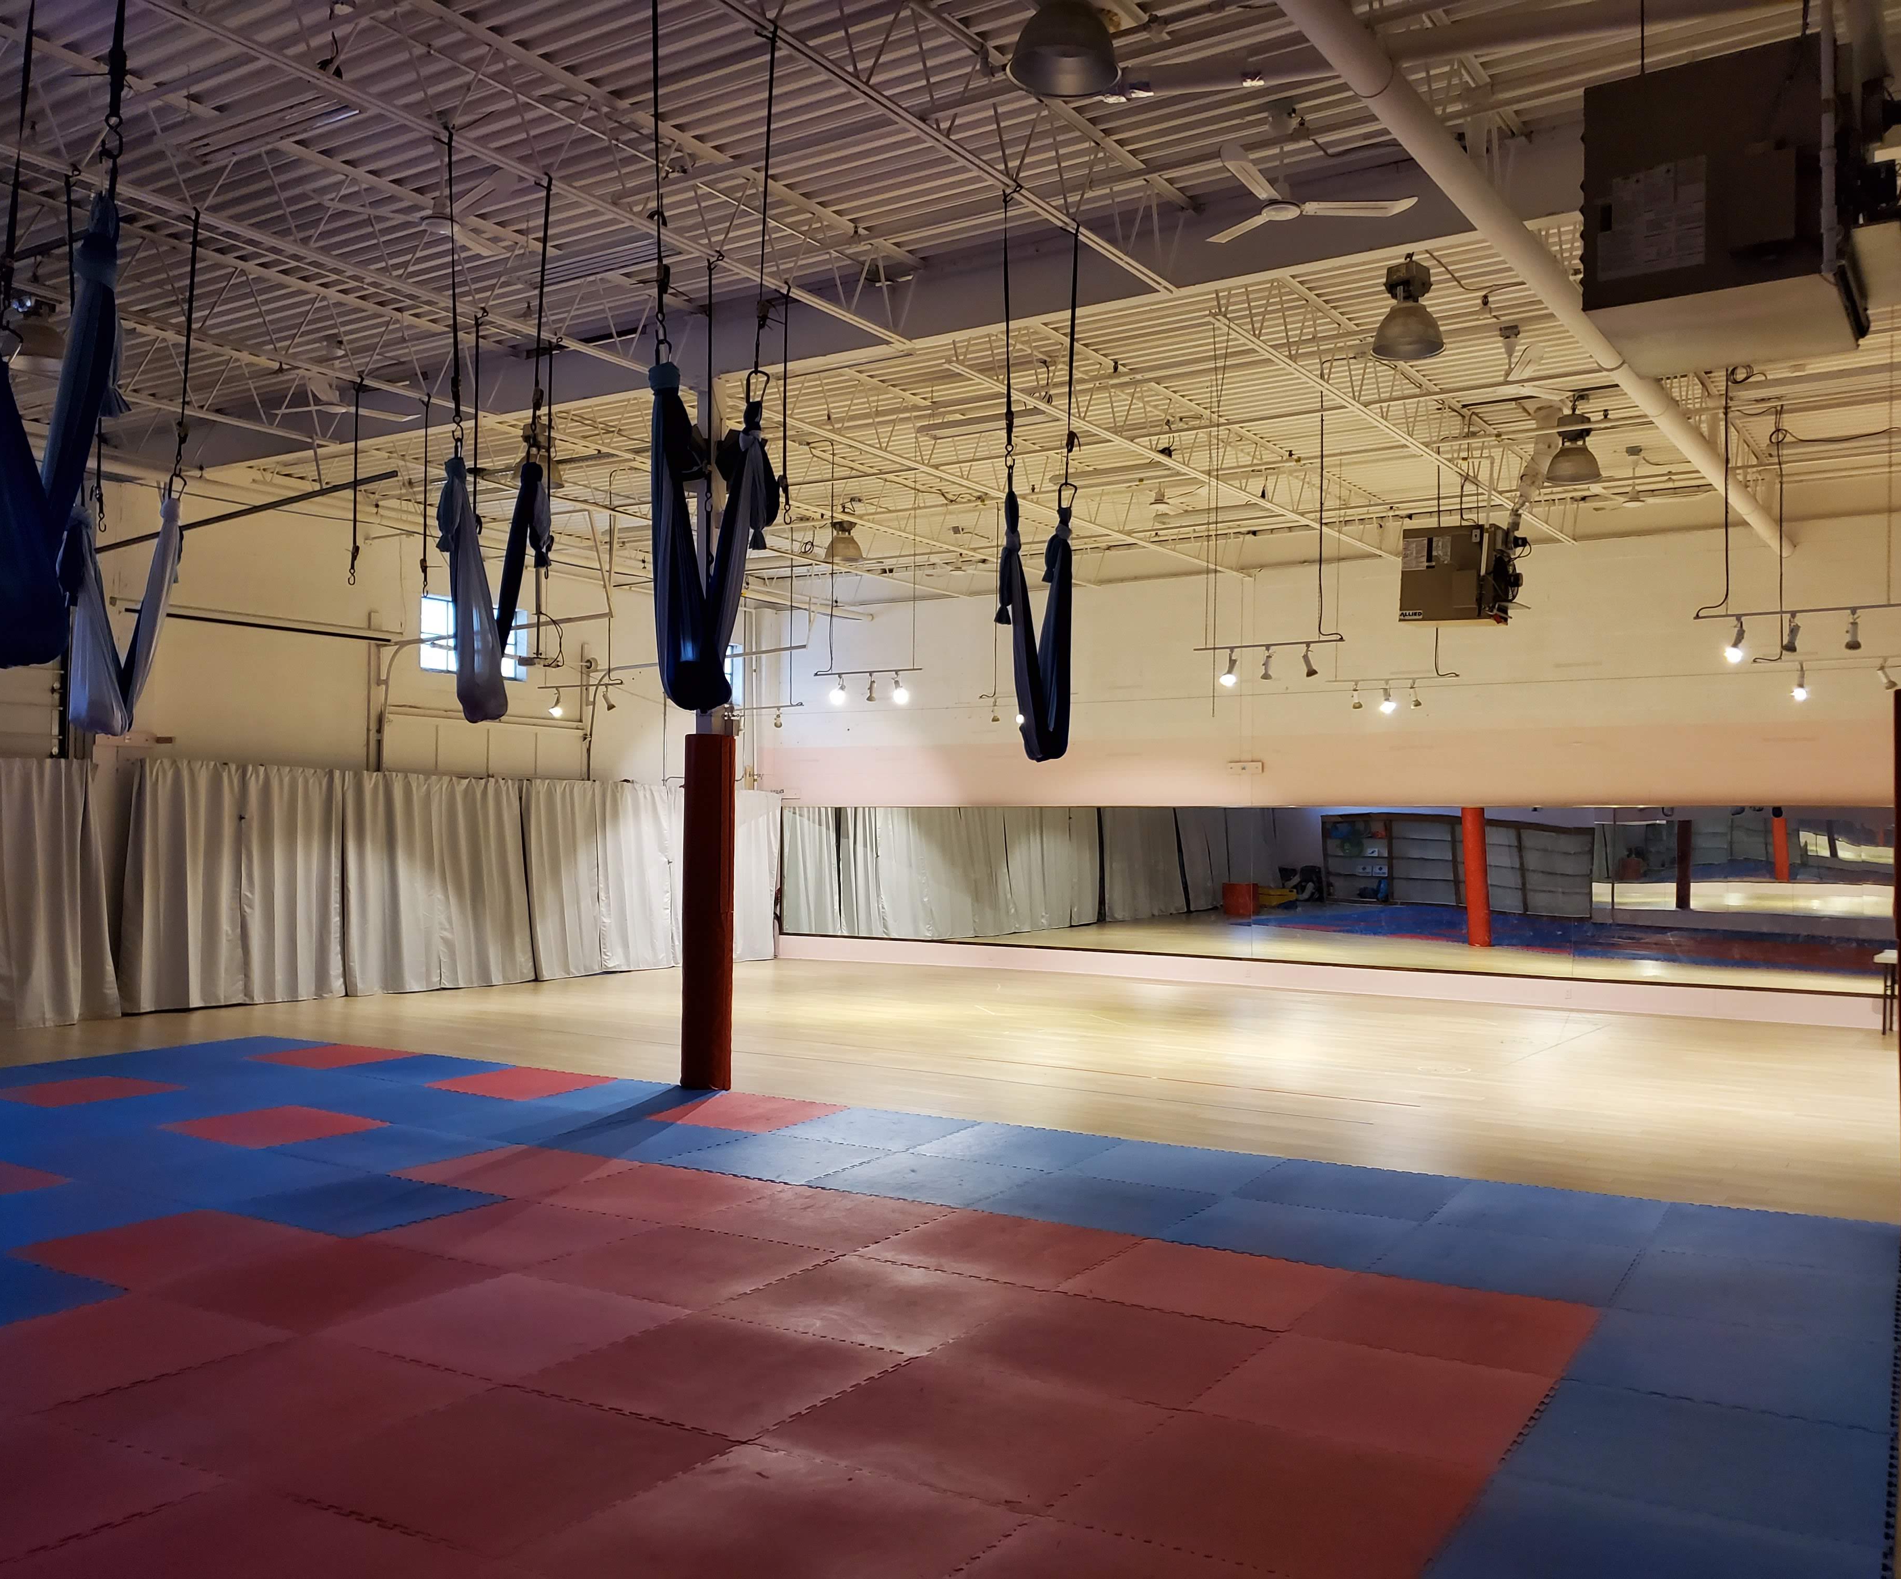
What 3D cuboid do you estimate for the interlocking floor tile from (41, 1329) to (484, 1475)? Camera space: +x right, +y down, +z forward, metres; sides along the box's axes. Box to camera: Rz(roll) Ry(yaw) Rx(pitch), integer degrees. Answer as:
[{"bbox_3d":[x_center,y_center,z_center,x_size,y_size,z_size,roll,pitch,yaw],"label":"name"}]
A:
[{"bbox_3d":[-2.177,1.976,5.078,1.000,0.025,1.000,0,-2,31],"label":"interlocking floor tile"}]

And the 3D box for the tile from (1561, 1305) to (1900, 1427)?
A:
[{"bbox_3d":[2.760,2.025,5.542,0.987,0.030,0.987,0,-2,31],"label":"tile"}]

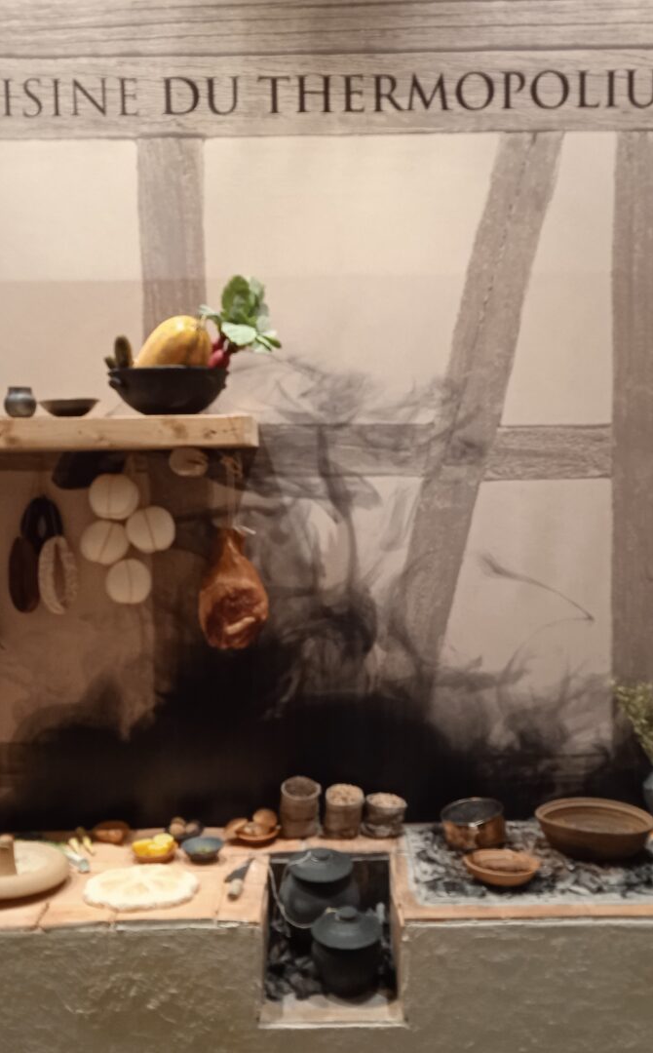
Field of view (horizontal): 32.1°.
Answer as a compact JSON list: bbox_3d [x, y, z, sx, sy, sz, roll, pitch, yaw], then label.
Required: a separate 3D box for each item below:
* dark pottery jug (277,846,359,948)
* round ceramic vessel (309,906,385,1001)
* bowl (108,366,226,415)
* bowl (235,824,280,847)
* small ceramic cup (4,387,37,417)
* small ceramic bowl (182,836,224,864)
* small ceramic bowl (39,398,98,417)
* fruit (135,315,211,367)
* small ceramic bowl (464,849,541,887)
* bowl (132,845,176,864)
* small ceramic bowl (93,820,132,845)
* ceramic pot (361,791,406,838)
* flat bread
[{"bbox_3d":[-0.016,0.864,2.666,0.189,0.206,0.189,-1,5,-1],"label":"dark pottery jug"},{"bbox_3d":[0.046,0.937,2.517,0.159,0.179,0.159,-1,5,0],"label":"round ceramic vessel"},{"bbox_3d":[-0.340,-0.290,2.439,0.257,0.106,0.242,-1,5,0],"label":"bowl"},{"bbox_3d":[-0.155,0.698,2.570,0.101,0.027,0.101,-1,5,0],"label":"bowl"},{"bbox_3d":[-0.661,-0.270,2.450,0.069,0.070,0.069,-1,5,1],"label":"small ceramic cup"},{"bbox_3d":[-0.302,0.793,2.774,0.101,0.032,0.101,-1,5,-1],"label":"small ceramic bowl"},{"bbox_3d":[-0.554,-0.254,2.445,0.131,0.041,0.131,-1,5,0],"label":"small ceramic bowl"},{"bbox_3d":[-0.330,-0.384,2.430,0.175,0.145,0.140,-1,5,1],"label":"fruit"},{"bbox_3d":[0.359,0.708,2.328,0.154,0.037,0.154,-1,5,1],"label":"small ceramic bowl"},{"bbox_3d":[-0.374,0.710,2.467,0.097,0.031,0.097,-1,5,0],"label":"bowl"},{"bbox_3d":[-0.494,0.706,2.621,0.088,0.037,0.088,-1,5,0],"label":"small ceramic bowl"},{"bbox_3d":[0.150,0.743,2.919,0.113,0.082,0.113,-1,5,0],"label":"ceramic pot"},{"bbox_3d":[-0.383,0.738,2.343,0.235,0.020,0.210,-1,5,1],"label":"flat bread"}]

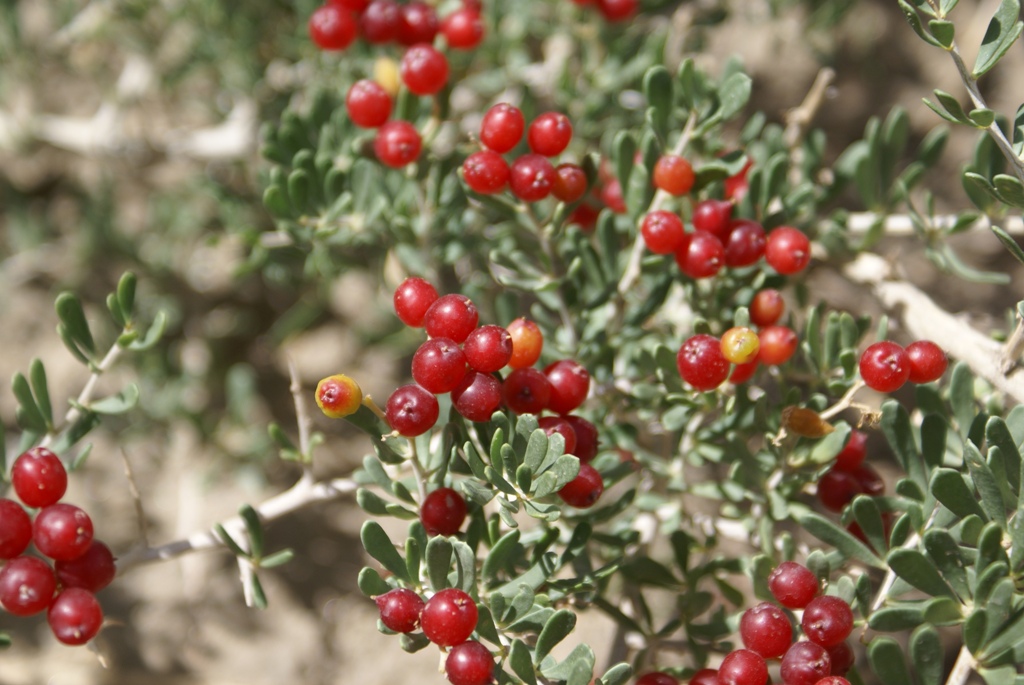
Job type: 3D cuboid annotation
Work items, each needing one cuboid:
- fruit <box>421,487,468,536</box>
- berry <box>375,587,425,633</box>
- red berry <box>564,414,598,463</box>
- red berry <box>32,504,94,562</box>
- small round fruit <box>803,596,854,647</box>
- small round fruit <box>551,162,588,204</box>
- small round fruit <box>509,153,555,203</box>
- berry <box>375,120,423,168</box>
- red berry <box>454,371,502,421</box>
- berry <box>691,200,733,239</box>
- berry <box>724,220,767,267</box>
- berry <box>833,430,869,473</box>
[{"bbox_3d":[-0.012,0.030,0.535,0.008,0.009,0.008,0,35,0],"label":"fruit"},{"bbox_3d":[-0.022,0.053,0.595,0.010,0.009,0.009,0,40,0],"label":"berry"},{"bbox_3d":[0.013,0.020,0.610,0.009,0.010,0.010,0,40,0],"label":"red berry"},{"bbox_3d":[-0.077,0.033,0.515,0.010,0.010,0.010,0,35,0],"label":"red berry"},{"bbox_3d":[0.063,0.056,0.595,0.010,0.010,0.010,0,40,0],"label":"small round fruit"},{"bbox_3d":[0.012,-0.032,0.605,0.007,0.008,0.008,0,37,0],"label":"small round fruit"},{"bbox_3d":[0.004,-0.033,0.605,0.009,0.010,0.010,0,37,0],"label":"small round fruit"},{"bbox_3d":[-0.022,-0.038,0.570,0.009,0.009,0.009,0,35,0],"label":"berry"},{"bbox_3d":[-0.006,0.010,0.563,0.009,0.010,0.010,0,37,0],"label":"red berry"},{"bbox_3d":[0.043,-0.027,0.650,0.009,0.009,0.009,0,40,0],"label":"berry"},{"bbox_3d":[0.050,-0.021,0.645,0.010,0.010,0.010,0,40,0],"label":"berry"},{"bbox_3d":[0.062,0.020,0.550,0.008,0.008,0.008,0,35,0],"label":"berry"}]

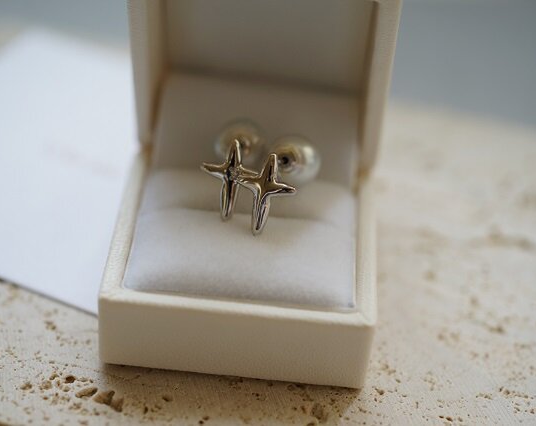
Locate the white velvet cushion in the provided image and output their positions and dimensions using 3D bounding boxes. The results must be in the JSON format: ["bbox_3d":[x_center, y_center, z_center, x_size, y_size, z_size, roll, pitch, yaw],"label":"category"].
[{"bbox_3d":[-0.004,-0.001,0.201,0.048,0.018,0.059,5,45,1],"label":"white velvet cushion"}]

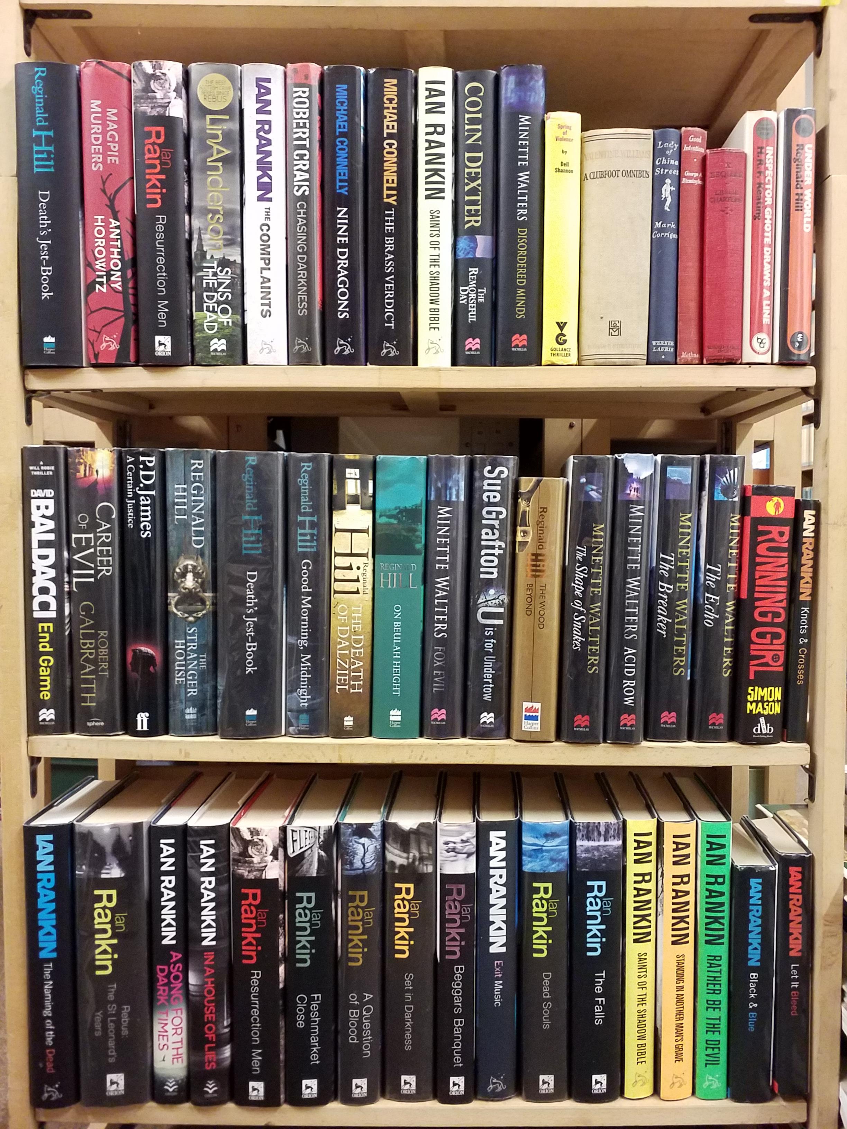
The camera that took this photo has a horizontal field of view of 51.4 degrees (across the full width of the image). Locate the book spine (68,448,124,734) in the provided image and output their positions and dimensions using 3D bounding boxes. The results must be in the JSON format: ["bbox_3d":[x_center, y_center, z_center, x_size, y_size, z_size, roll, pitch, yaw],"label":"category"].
[{"bbox_3d":[-0.270,0.018,0.812,0.044,0.240,0.156,0,4,1],"label":"book spine"}]

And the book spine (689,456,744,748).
[{"bbox_3d":[0.248,0.027,0.815,0.033,0.240,0.158,2,2,1],"label":"book spine"}]

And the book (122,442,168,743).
[{"bbox_3d":[-0.230,0.021,0.815,0.035,0.240,0.158,0,2,2],"label":"book"}]

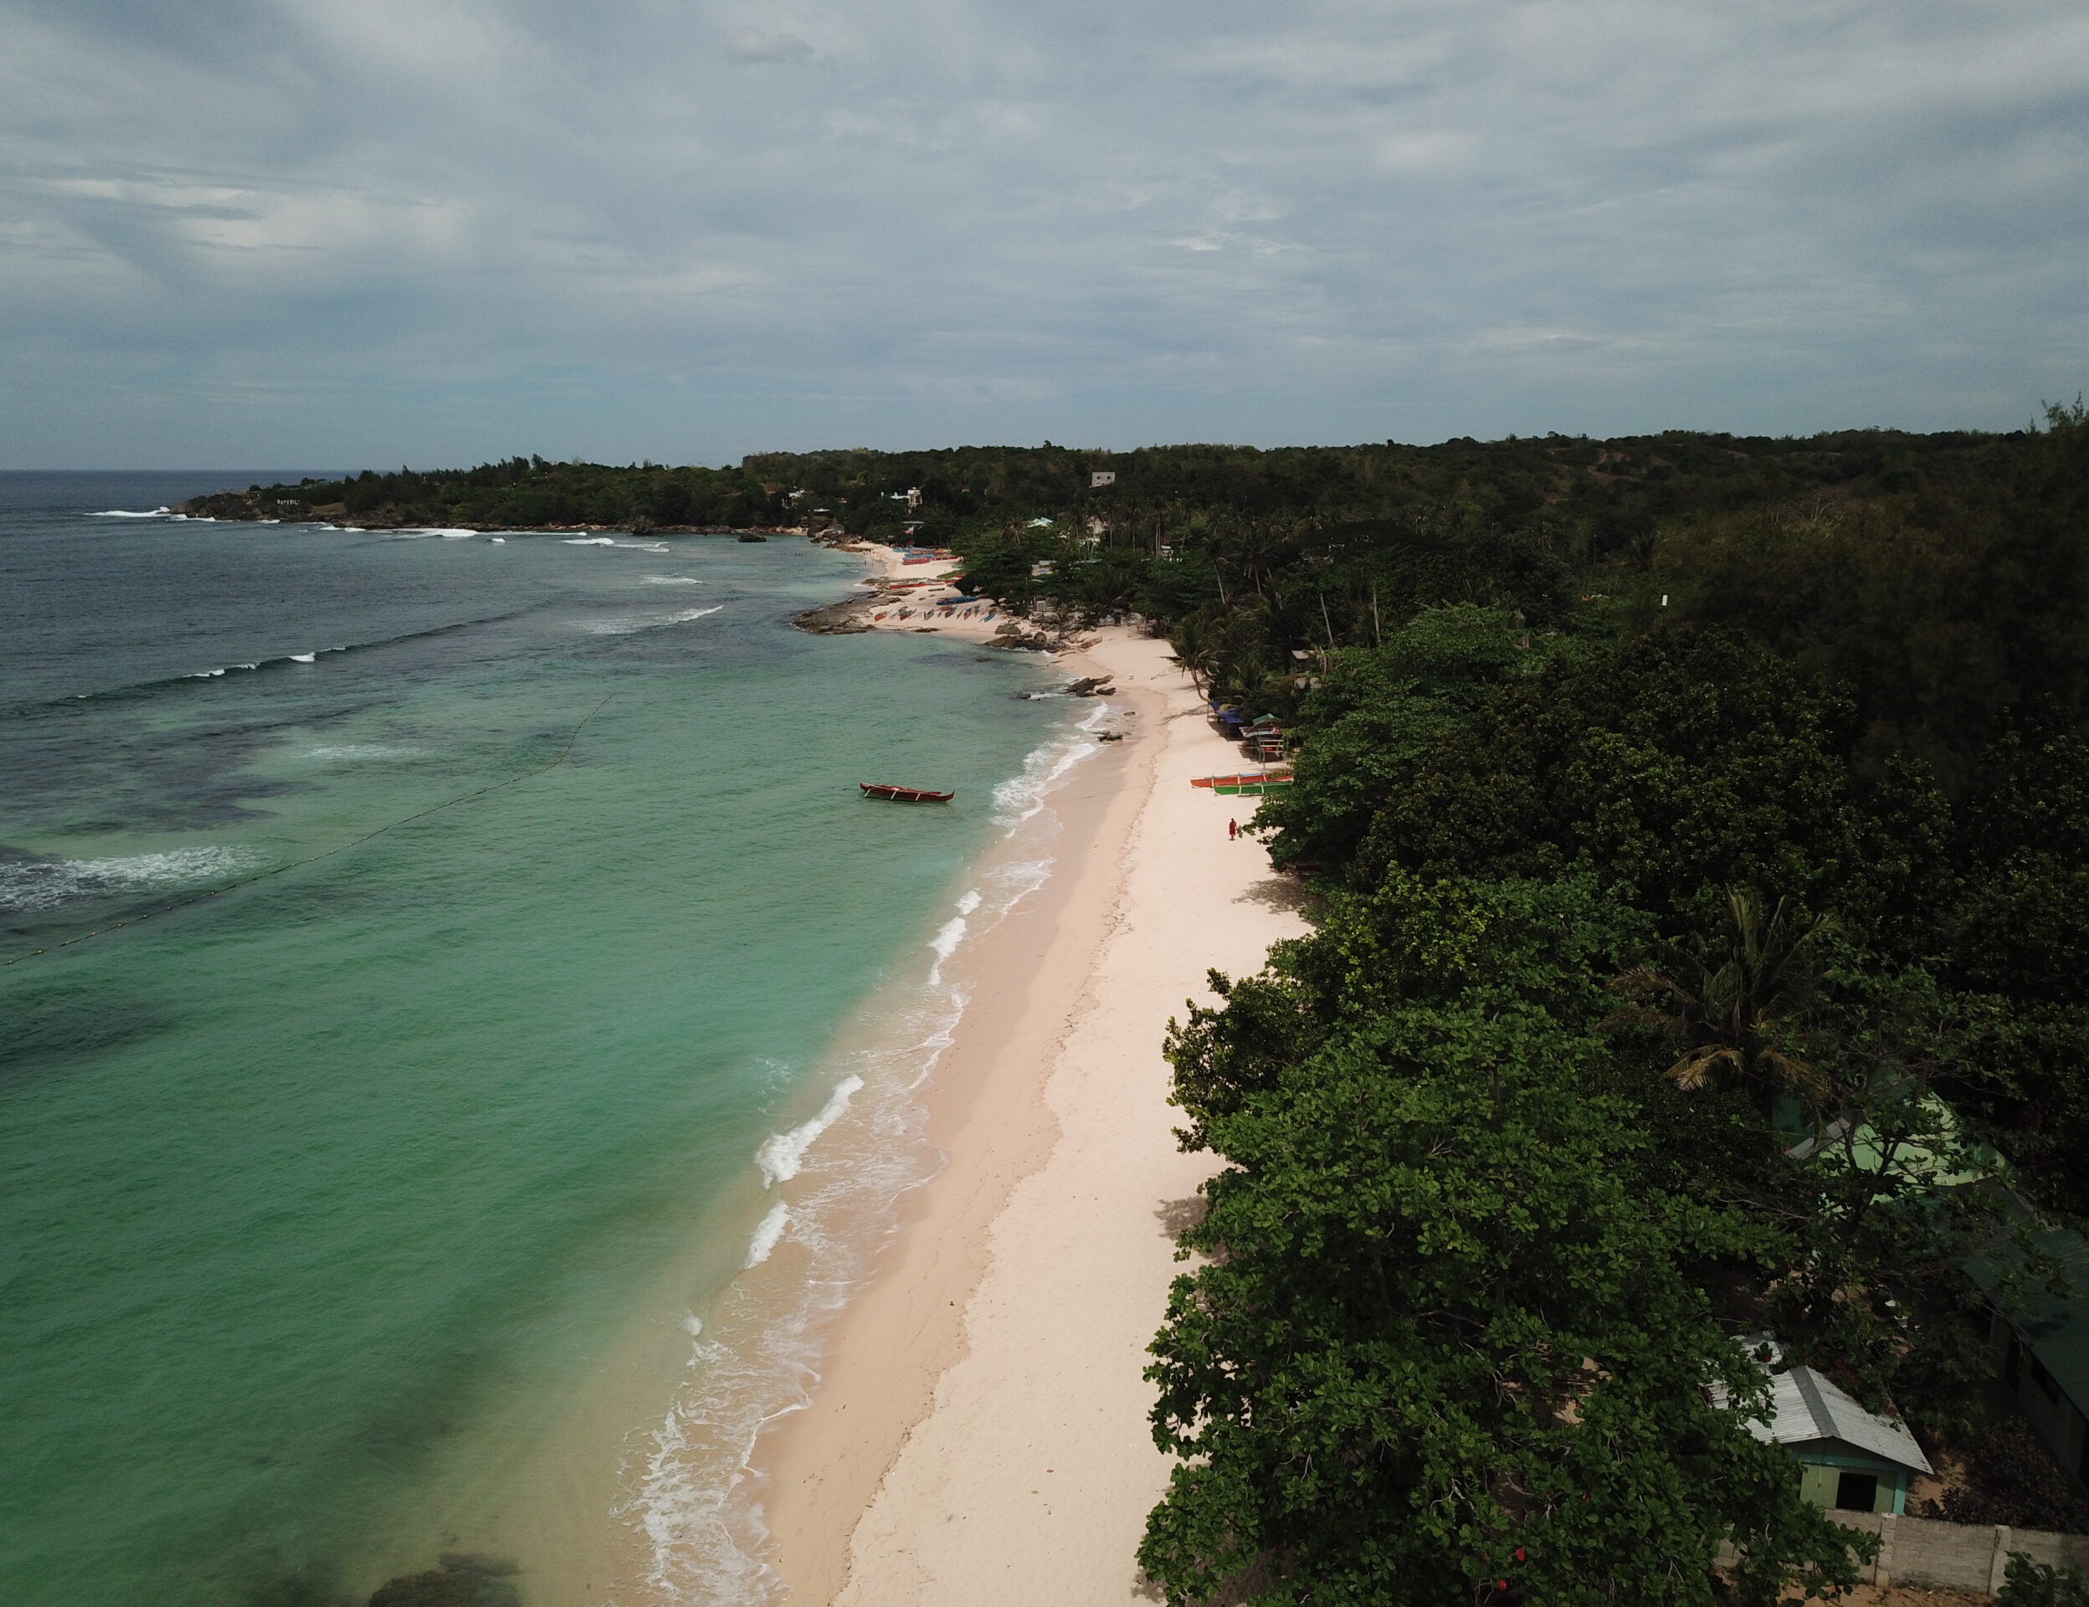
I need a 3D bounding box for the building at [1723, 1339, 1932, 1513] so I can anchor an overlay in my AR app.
[{"bbox_3d":[18.690,15.984,39.314,4.509,3.059,3.013,2,12,11],"label":"building"}]

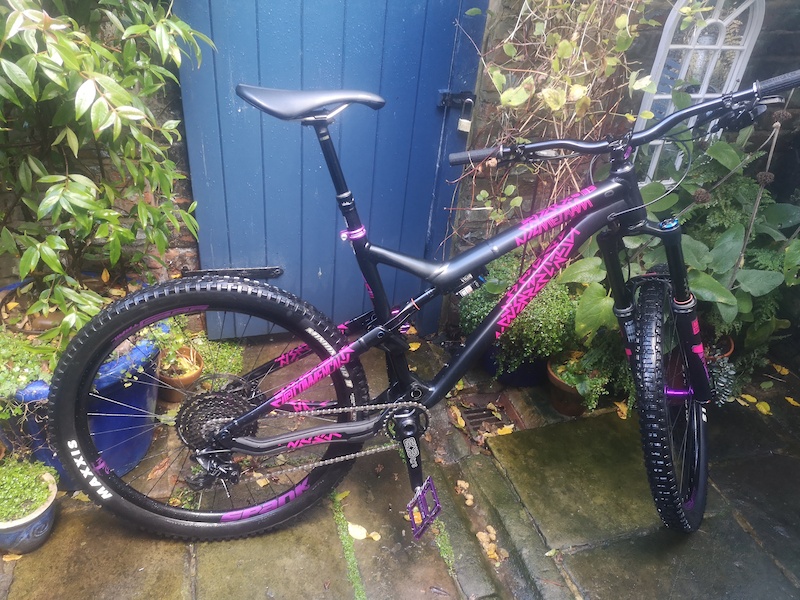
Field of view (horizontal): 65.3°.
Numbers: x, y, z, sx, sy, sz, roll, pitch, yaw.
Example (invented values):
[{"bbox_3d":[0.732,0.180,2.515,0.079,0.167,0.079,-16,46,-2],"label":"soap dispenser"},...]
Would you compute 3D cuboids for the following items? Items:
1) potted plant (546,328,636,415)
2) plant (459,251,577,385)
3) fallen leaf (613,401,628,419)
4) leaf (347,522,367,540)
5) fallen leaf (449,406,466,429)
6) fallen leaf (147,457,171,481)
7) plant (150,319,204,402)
[{"bbox_3d":[0.628,0.238,2.075,0.290,0.240,0.280,20,38,18],"label":"potted plant"},{"bbox_3d":[0.396,0.078,2.105,0.390,0.420,0.380,14,36,11],"label":"plant"},{"bbox_3d":[0.749,0.368,2.104,0.041,0.018,0.090,7,36,1],"label":"fallen leaf"},{"bbox_3d":[-0.113,0.609,1.640,0.059,0.008,0.041,12,36,8],"label":"leaf"},{"bbox_3d":[0.182,0.376,2.003,0.040,0.018,0.096,-9,38,-20],"label":"fallen leaf"},{"bbox_3d":[-0.672,0.472,1.737,0.028,0.015,0.085,19,37,17],"label":"fallen leaf"},{"bbox_3d":[-0.686,0.175,1.911,0.165,0.290,0.160,-9,38,-20],"label":"plant"}]

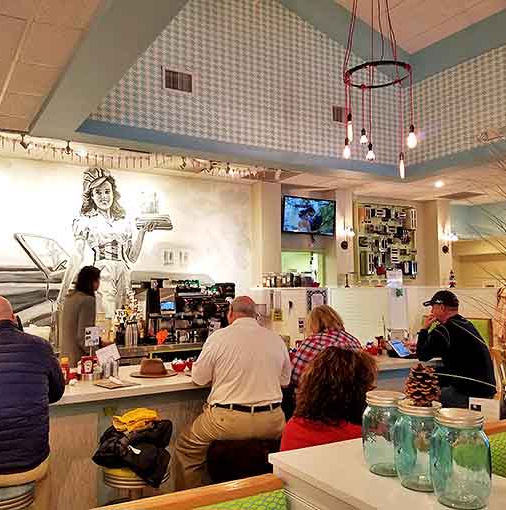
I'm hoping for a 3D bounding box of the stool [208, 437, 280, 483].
[{"bbox_3d":[-0.049,1.361,2.869,0.400,0.647,0.400,0,-4,0],"label":"stool"}]

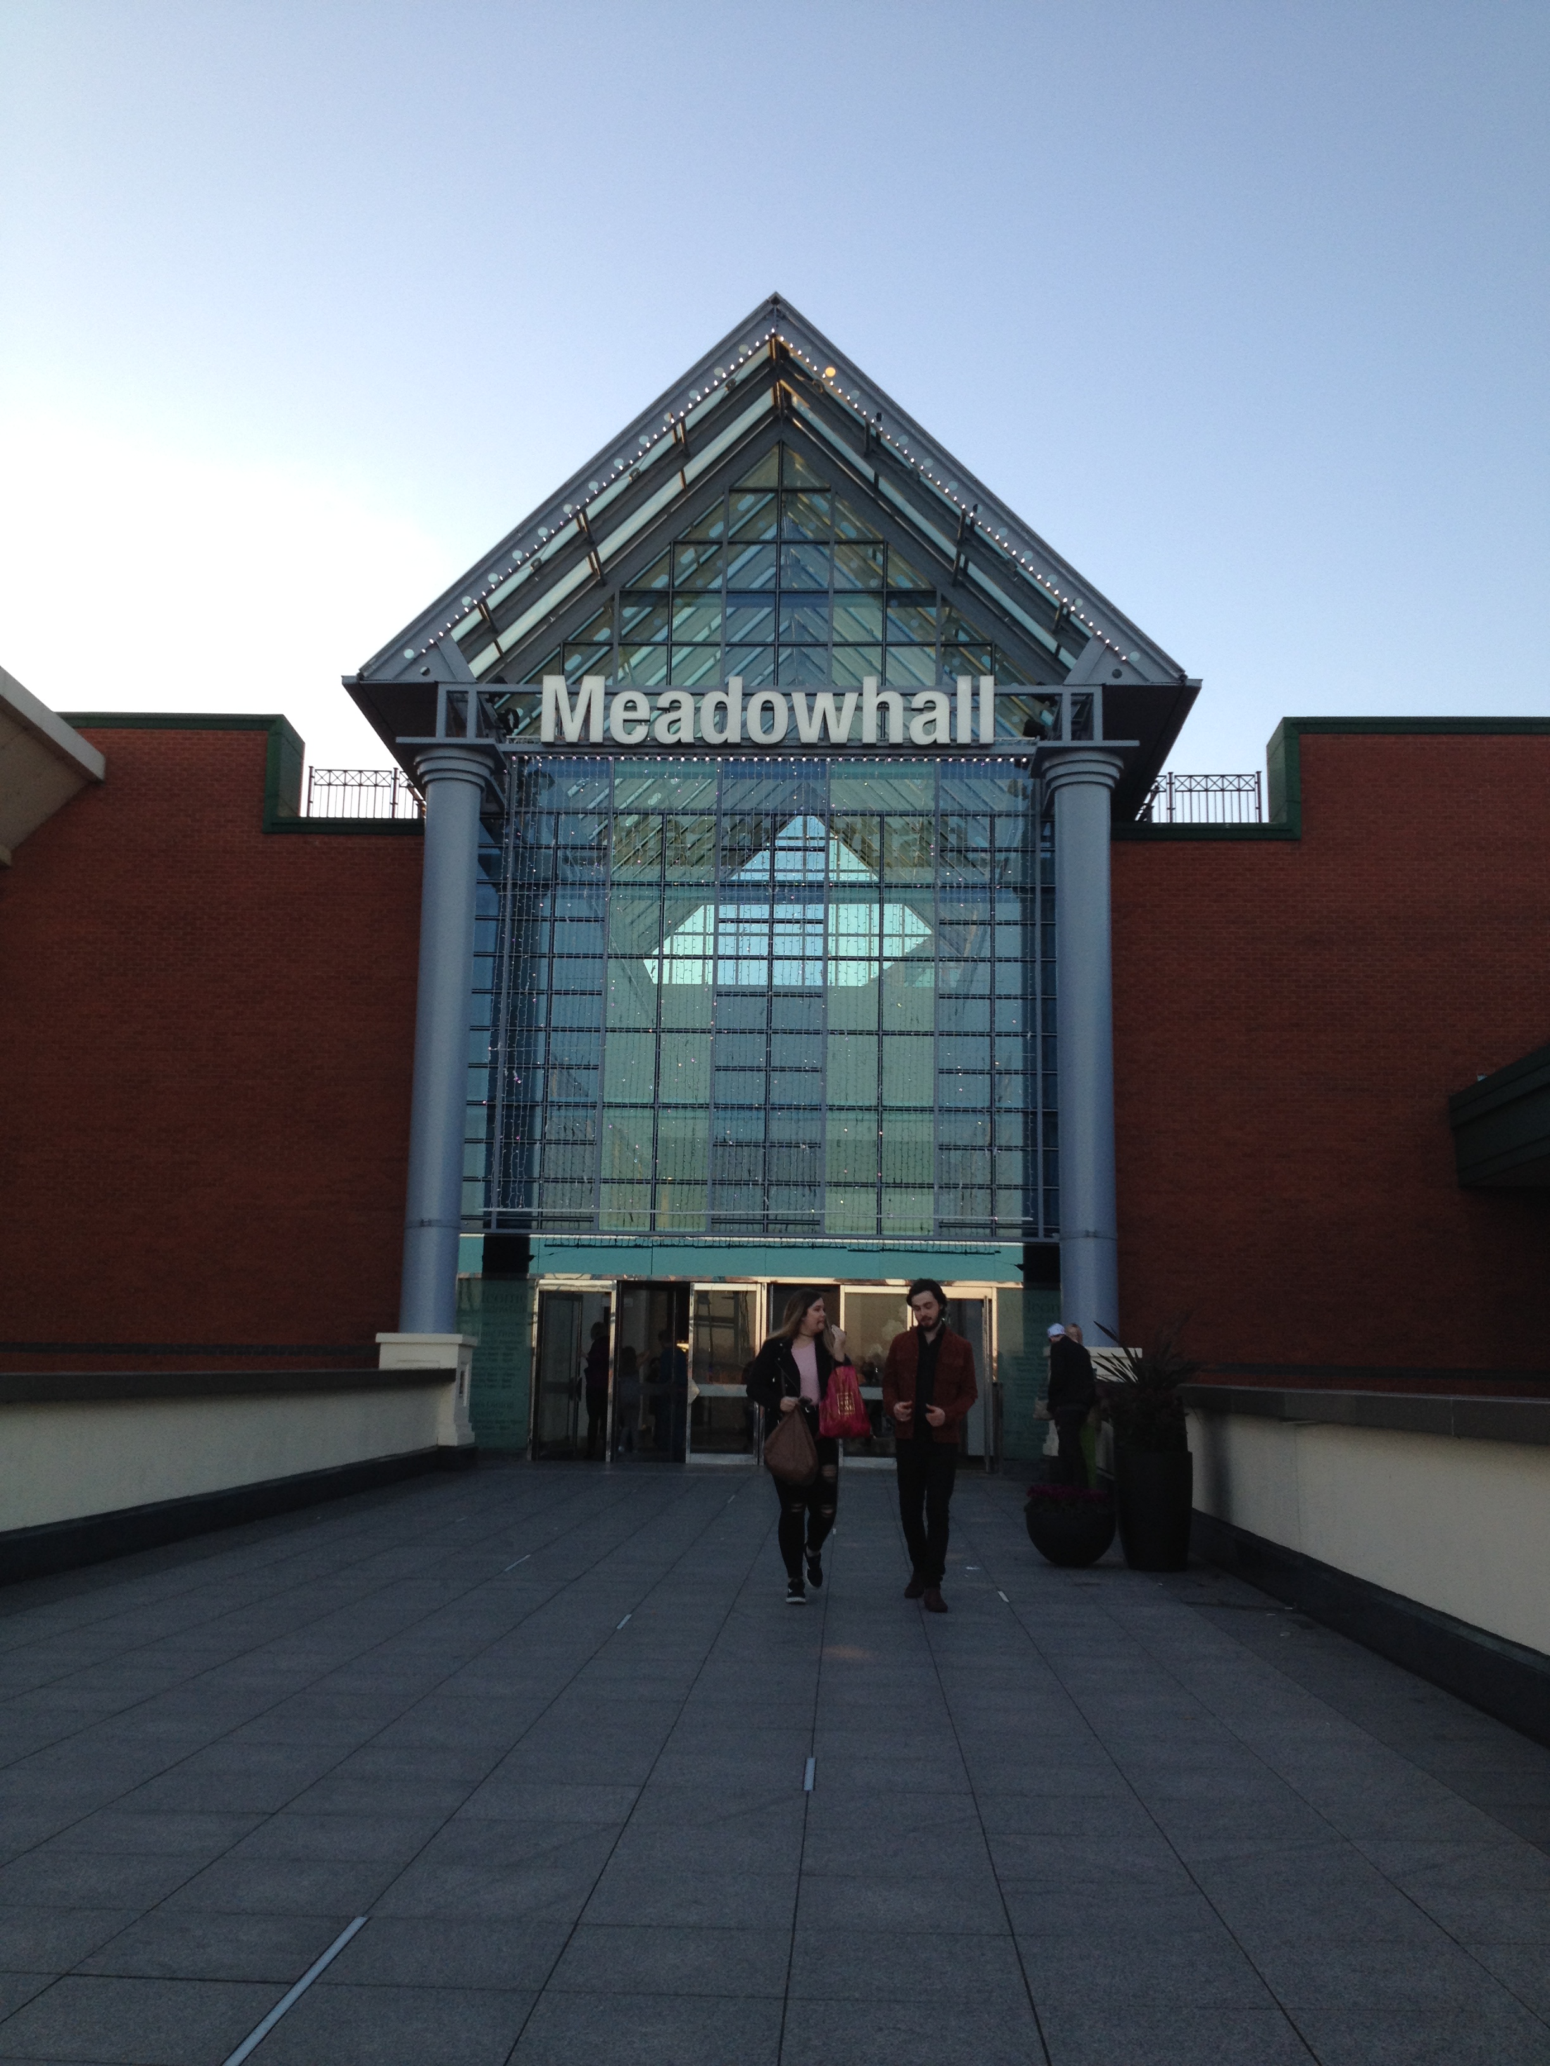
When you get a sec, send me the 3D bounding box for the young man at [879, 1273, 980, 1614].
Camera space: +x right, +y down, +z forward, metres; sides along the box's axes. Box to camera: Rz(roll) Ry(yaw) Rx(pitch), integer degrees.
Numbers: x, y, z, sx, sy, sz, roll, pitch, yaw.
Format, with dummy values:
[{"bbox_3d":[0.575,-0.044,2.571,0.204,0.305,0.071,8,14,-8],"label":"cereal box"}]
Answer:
[{"bbox_3d":[0.868,2.258,11.607,0.521,1.765,0.420,1,-11,2],"label":"young man"}]

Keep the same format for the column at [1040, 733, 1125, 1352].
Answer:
[{"bbox_3d":[3.852,0.093,25.811,0.980,7.496,0.980,1,-11,2],"label":"column"}]

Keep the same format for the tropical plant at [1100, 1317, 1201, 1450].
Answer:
[{"bbox_3d":[2.505,2.356,13.974,0.670,0.895,0.640,1,-11,2],"label":"tropical plant"}]

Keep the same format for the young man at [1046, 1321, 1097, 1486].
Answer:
[{"bbox_3d":[2.889,3.722,20.438,0.470,1.720,0.380,11,-15,-43],"label":"young man"}]

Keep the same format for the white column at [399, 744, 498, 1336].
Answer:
[{"bbox_3d":[-4.146,-0.004,26.115,0.980,7.487,0.980,1,-11,2],"label":"white column"}]

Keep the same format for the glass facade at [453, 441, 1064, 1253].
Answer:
[{"bbox_3d":[-0.196,-2.662,27.122,7.978,10.864,0.400,1,-11,2],"label":"glass facade"}]

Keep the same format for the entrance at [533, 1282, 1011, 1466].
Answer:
[{"bbox_3d":[-0.152,4.224,26.089,5.829,2.289,0.450,1,-11,2],"label":"entrance"}]

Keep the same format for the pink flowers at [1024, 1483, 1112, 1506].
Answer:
[{"bbox_3d":[1.998,3.153,14.198,0.570,0.180,0.570,1,-11,2],"label":"pink flowers"}]

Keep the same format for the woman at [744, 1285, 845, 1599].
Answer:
[{"bbox_3d":[0.137,2.323,11.898,0.562,1.705,0.460,2,-11,-5],"label":"woman"}]

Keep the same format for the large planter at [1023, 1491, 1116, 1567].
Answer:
[{"bbox_3d":[1.994,3.358,14.159,0.605,0.437,0.605,1,-11,2],"label":"large planter"}]

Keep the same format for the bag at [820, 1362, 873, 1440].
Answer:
[{"bbox_3d":[0.403,2.079,11.854,0.302,0.449,0.140,2,-11,-3],"label":"bag"}]

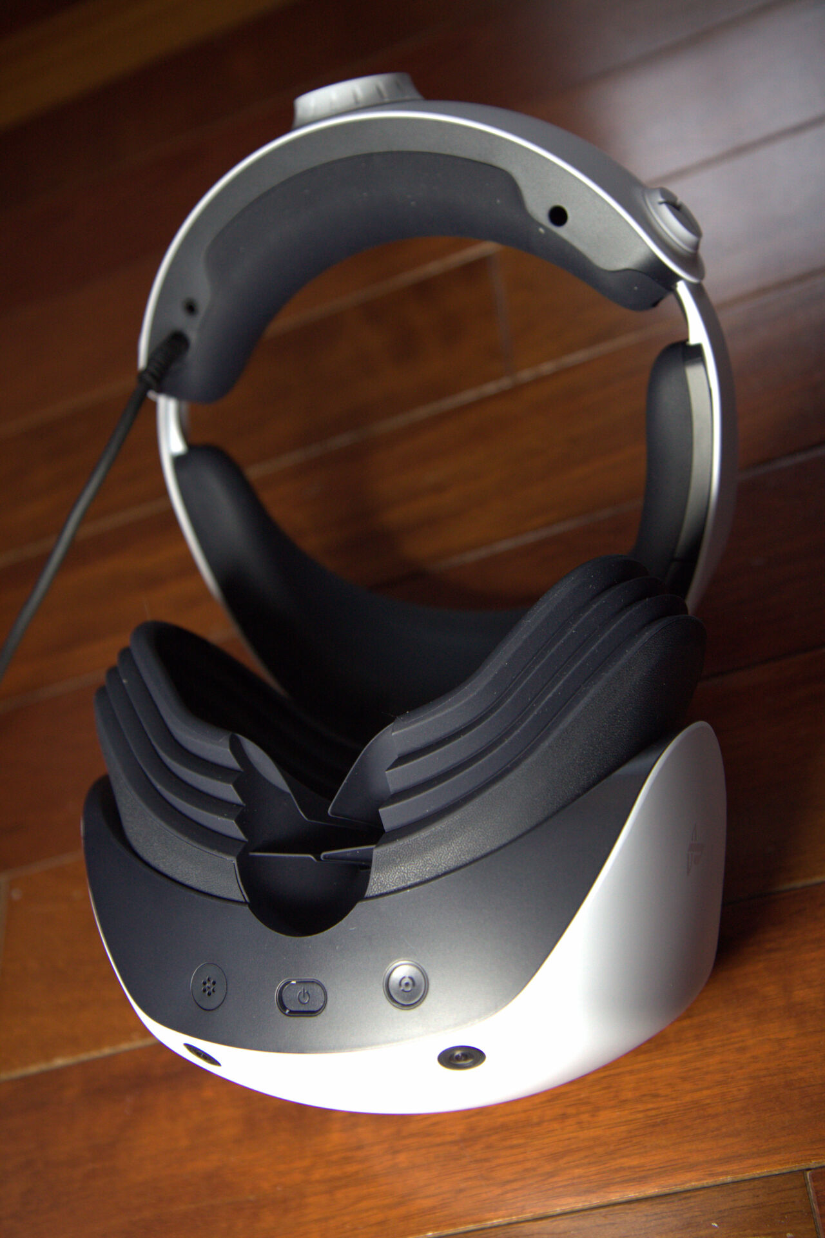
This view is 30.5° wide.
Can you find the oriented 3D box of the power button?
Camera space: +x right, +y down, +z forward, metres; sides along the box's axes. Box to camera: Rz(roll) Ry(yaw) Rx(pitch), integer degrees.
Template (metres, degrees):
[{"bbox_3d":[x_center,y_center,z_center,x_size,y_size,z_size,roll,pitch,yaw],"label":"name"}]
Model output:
[{"bbox_3d":[-0.028,0.097,0.387,0.015,0.003,0.010,-8,75,26],"label":"power button"}]

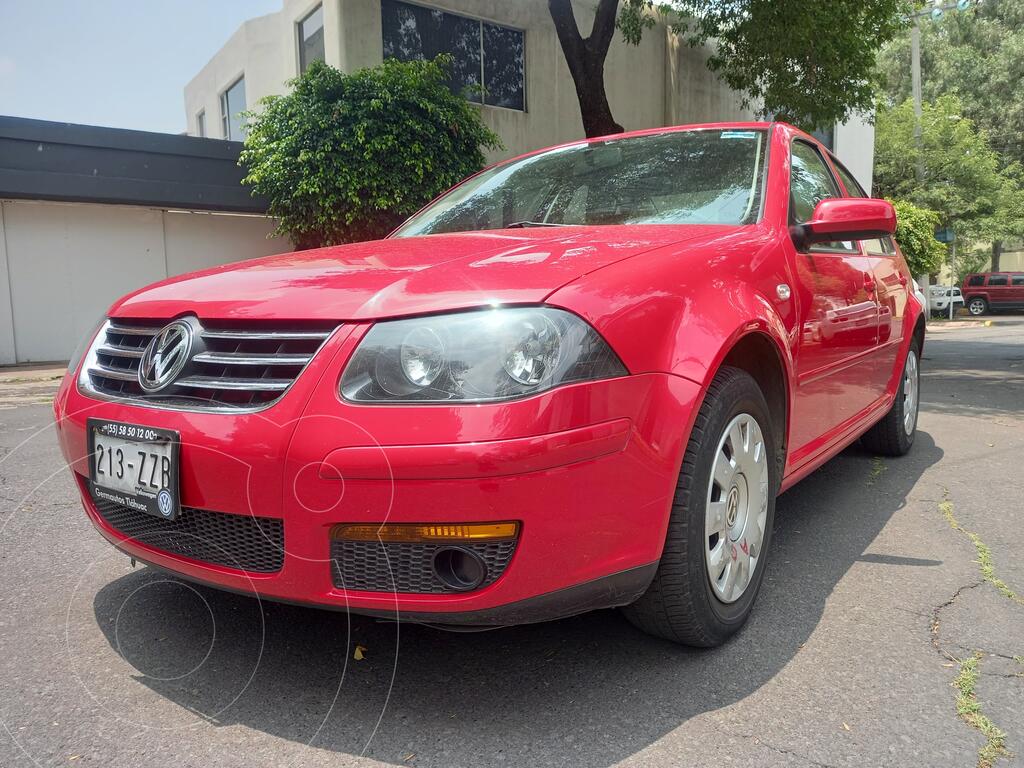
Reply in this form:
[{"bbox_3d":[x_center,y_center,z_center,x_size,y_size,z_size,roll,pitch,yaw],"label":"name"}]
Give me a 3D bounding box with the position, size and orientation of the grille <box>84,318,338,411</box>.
[{"bbox_3d":[-0.647,-0.045,1.424,0.790,0.185,0.100,4,-8,36],"label":"grille"}]

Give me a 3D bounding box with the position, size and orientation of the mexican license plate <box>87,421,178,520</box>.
[{"bbox_3d":[-0.702,0.153,1.367,0.318,0.160,0.022,4,5,36],"label":"mexican license plate"}]

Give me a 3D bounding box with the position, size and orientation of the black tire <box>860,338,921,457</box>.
[{"bbox_3d":[1.897,0.040,3.708,0.205,0.626,0.628,2,7,36],"label":"black tire"}]

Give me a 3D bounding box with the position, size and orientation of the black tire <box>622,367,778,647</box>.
[{"bbox_3d":[0.427,0.264,1.683,0.205,0.626,0.628,2,7,35],"label":"black tire"}]

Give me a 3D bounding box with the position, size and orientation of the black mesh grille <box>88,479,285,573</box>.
[{"bbox_3d":[-0.678,0.252,1.409,0.730,0.105,0.075,4,7,36],"label":"black mesh grille"}]

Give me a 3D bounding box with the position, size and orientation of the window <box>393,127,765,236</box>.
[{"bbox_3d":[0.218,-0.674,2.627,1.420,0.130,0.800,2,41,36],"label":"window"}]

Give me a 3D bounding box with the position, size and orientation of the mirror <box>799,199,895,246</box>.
[{"bbox_3d":[1.003,-0.492,2.198,0.235,0.140,0.180,2,7,36],"label":"mirror"}]

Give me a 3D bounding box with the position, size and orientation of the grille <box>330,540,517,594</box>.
[{"bbox_3d":[-0.141,0.289,1.188,0.300,0.085,0.055,0,6,0],"label":"grille"}]

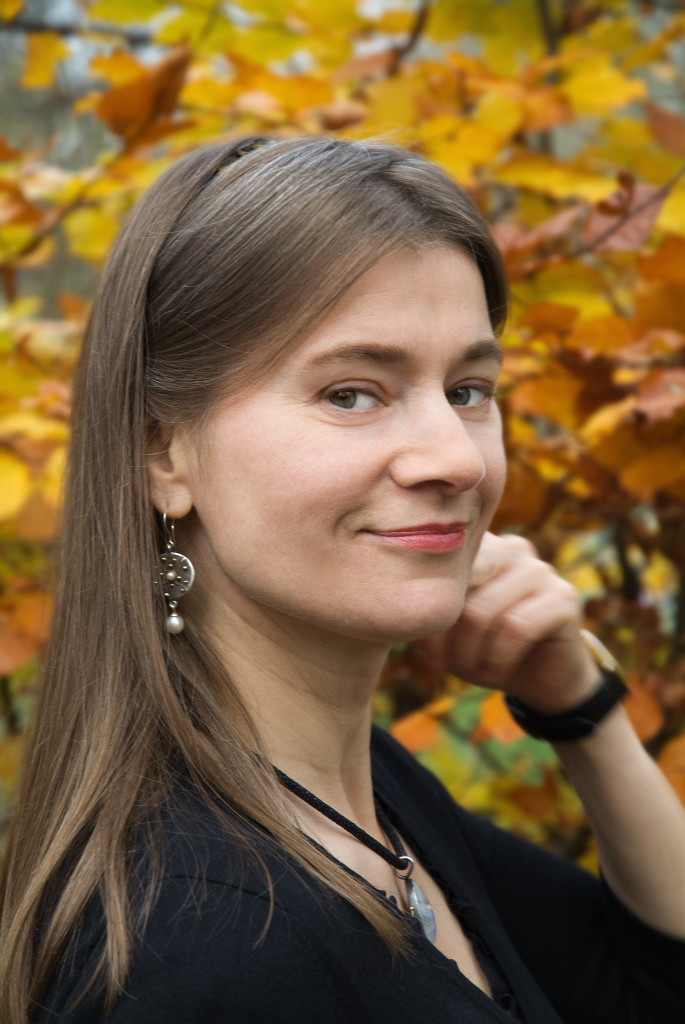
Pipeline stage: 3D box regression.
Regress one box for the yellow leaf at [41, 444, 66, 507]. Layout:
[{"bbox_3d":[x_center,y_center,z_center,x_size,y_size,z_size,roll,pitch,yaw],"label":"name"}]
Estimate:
[{"bbox_3d":[-0.201,-0.026,2.000,0.030,0.044,0.025,0,2,0],"label":"yellow leaf"}]

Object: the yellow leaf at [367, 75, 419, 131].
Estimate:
[{"bbox_3d":[0.034,-0.275,1.880,0.035,0.036,0.015,-2,2,0],"label":"yellow leaf"}]

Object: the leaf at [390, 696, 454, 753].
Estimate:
[{"bbox_3d":[0.050,0.133,1.750,0.040,0.035,0.018,-2,2,0],"label":"leaf"}]

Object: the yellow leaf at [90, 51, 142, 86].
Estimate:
[{"bbox_3d":[-0.163,-0.325,2.050,0.044,0.030,0.025,0,2,0],"label":"yellow leaf"}]

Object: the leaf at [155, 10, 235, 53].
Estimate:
[{"bbox_3d":[-0.113,-0.371,2.150,0.063,0.034,0.030,0,2,0],"label":"leaf"}]

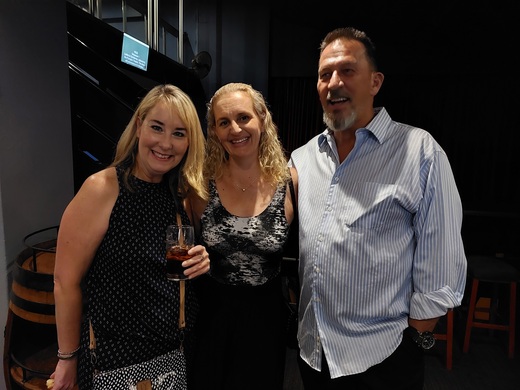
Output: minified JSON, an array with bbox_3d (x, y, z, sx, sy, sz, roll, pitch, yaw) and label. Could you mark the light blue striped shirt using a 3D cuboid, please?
[{"bbox_3d":[0.305,0.115,1.110,0.620,0.780,0.380,3,5,38],"label":"light blue striped shirt"}]

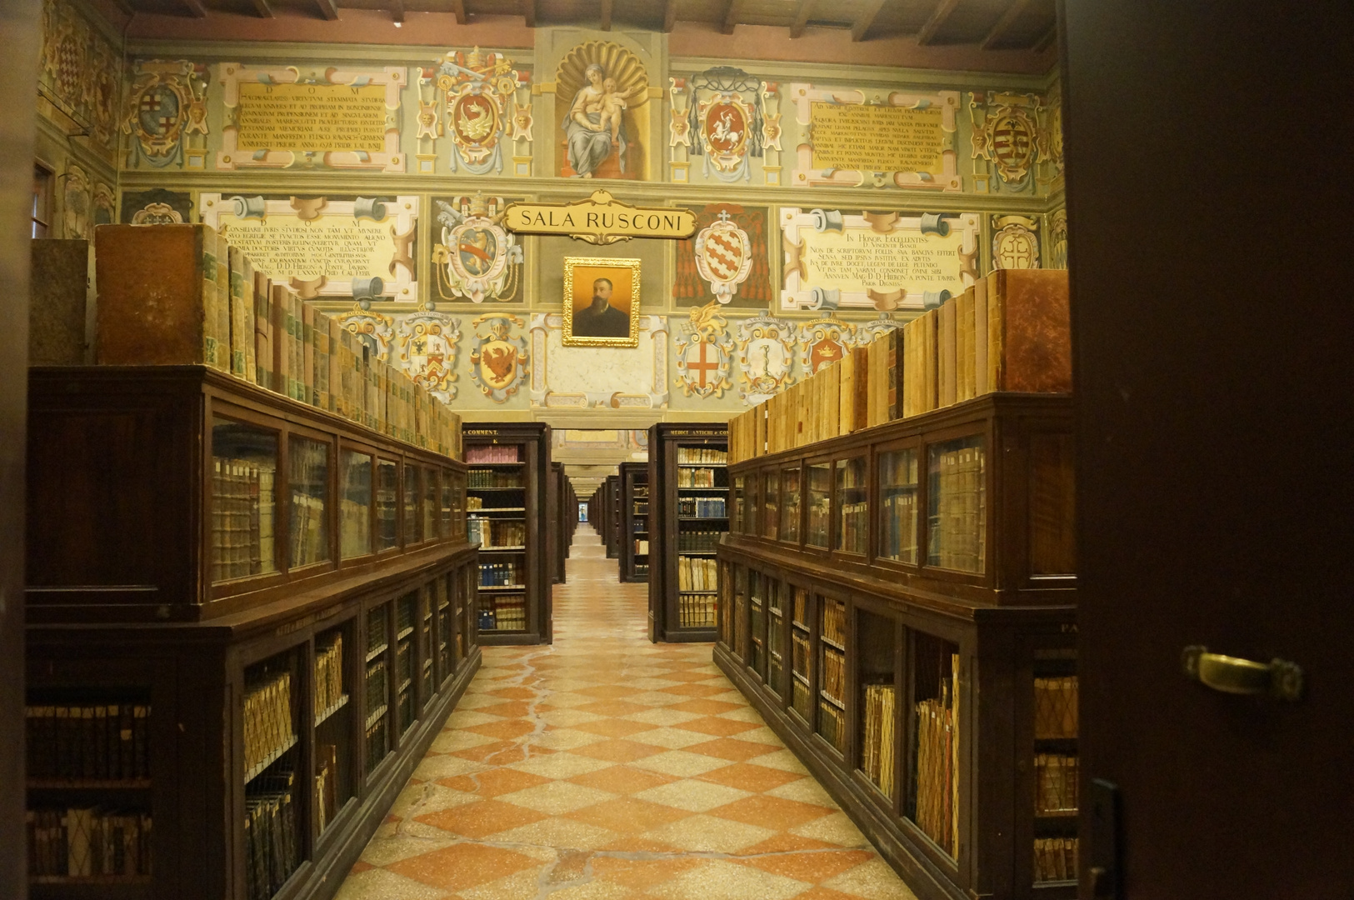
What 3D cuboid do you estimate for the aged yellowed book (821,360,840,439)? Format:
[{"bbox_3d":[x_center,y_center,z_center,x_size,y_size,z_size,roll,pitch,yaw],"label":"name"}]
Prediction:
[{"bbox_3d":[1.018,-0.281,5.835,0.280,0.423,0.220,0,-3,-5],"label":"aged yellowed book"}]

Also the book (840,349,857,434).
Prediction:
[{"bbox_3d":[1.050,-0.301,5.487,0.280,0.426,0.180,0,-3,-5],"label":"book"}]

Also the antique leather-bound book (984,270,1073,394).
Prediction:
[{"bbox_3d":[1.241,-0.406,3.573,0.292,0.428,0.110,0,-3,-5],"label":"antique leather-bound book"}]

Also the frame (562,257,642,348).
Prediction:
[{"bbox_3d":[-0.830,-1.628,11.260,0.832,0.986,0.090,0,5,-5],"label":"frame"}]

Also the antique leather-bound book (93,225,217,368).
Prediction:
[{"bbox_3d":[-1.452,-0.427,2.847,0.292,0.388,0.105,0,-3,-5],"label":"antique leather-bound book"}]

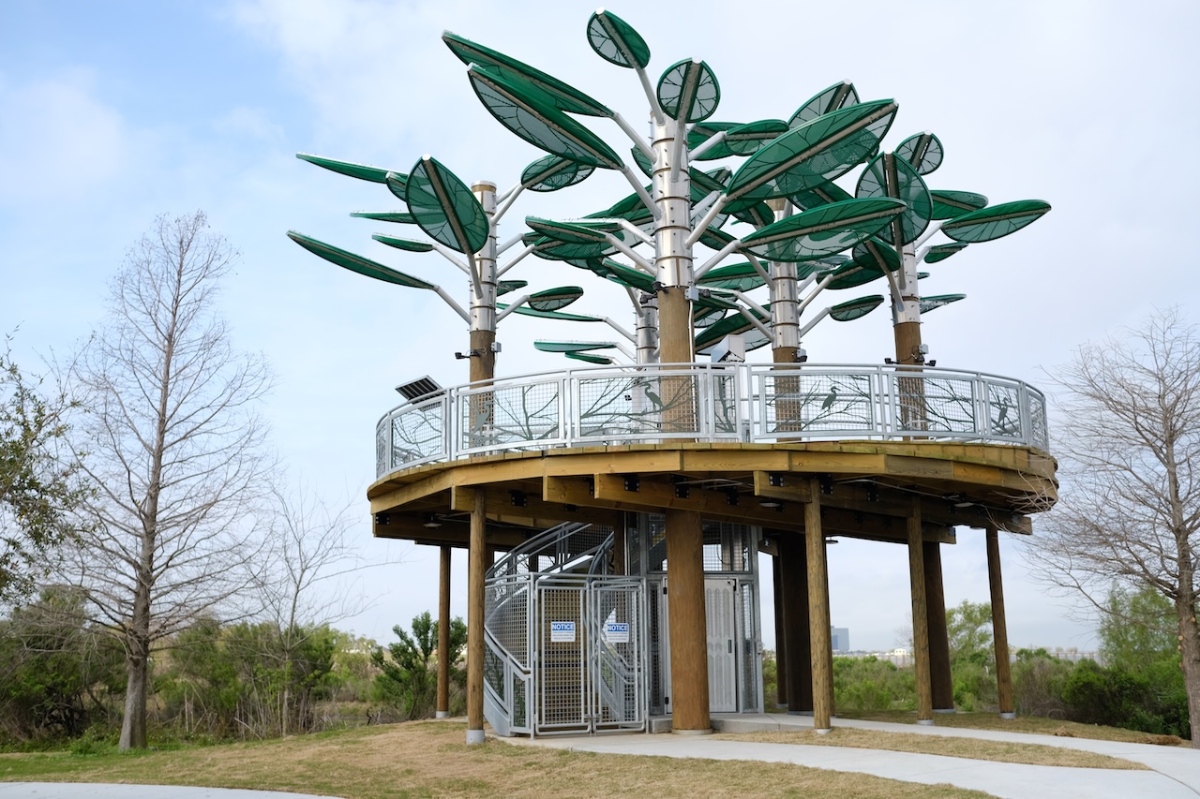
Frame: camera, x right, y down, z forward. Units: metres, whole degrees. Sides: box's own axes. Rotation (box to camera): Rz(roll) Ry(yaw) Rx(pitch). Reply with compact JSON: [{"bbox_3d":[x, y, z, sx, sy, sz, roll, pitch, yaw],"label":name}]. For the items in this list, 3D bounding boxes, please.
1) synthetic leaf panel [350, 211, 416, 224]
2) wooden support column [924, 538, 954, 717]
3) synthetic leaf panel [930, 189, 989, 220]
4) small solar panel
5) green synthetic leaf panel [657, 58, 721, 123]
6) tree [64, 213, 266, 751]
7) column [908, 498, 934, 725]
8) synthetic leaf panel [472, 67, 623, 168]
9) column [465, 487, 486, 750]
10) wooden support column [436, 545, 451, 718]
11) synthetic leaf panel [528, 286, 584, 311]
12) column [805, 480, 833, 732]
[{"bbox_3d":[-4.117,-3.708,23.686,2.780,0.180,1.200,8,3,35],"label":"synthetic leaf panel"},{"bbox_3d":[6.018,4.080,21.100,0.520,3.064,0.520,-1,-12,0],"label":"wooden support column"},{"bbox_3d":[7.087,-3.822,23.407,1.200,0.230,2.600,-30,-20,37],"label":"synthetic leaf panel"},{"bbox_3d":[-2.865,-0.073,19.061,0.610,0.050,1.150,45,-32,-20],"label":"small solar panel"},{"bbox_3d":[1.249,-4.272,16.315,0.880,0.170,1.284,9,-27,-3],"label":"green synthetic leaf panel"},{"bbox_3d":[-8.943,1.389,23.773,4.300,11.058,4.200,-1,-12,0],"label":"tree"},{"bbox_3d":[4.646,3.087,17.016,0.240,3.189,0.240,-4,-13,15],"label":"column"},{"bbox_3d":[-0.761,-3.913,16.500,2.590,0.230,1.200,28,-9,-25],"label":"synthetic leaf panel"},{"bbox_3d":[-1.644,2.879,15.650,0.215,3.365,0.215,-1,-12,0],"label":"column"},{"bbox_3d":[-2.831,4.142,21.111,0.235,3.079,0.235,1,-12,-8],"label":"wooden support column"},{"bbox_3d":[-0.827,-1.966,22.318,1.431,0.170,0.800,-12,-16,-44],"label":"synthetic leaf panel"},{"bbox_3d":[2.843,2.670,15.275,0.220,3.254,0.220,-1,-12,0],"label":"column"}]

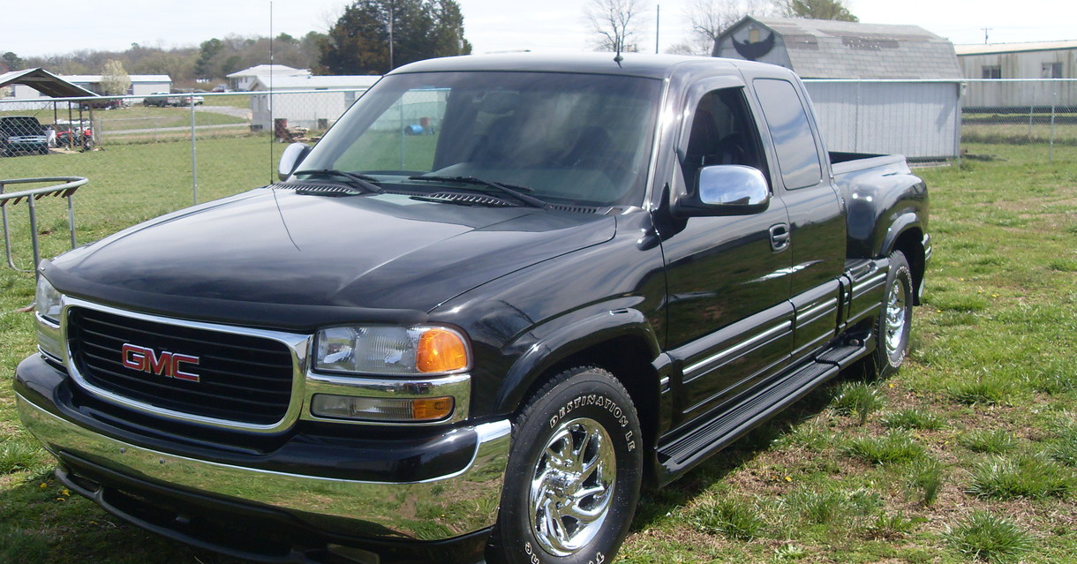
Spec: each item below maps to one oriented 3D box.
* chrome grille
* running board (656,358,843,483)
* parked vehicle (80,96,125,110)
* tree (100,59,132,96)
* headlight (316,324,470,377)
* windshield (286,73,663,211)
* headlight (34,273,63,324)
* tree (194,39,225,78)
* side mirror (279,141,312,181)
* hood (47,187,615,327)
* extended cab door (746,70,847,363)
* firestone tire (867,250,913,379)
[{"bbox_3d":[-1.086,0.237,3.393,1.030,0.300,0.110,7,11,32],"label":"chrome grille"},{"bbox_3d":[0.895,0.549,4.885,0.200,0.110,1.820,7,11,32],"label":"running board"},{"bbox_3d":[-42.472,-17.564,112.000,4.800,1.500,1.800,-2,9,-11],"label":"parked vehicle"},{"bbox_3d":[-40.449,-19.317,110.000,3.037,3.712,2.885,1,9,0],"label":"tree"},{"bbox_3d":[-0.373,0.175,2.983,0.395,0.135,0.170,4,10,19],"label":"headlight"},{"bbox_3d":[-0.271,-0.569,4.543,1.660,0.160,0.800,7,52,32],"label":"windshield"},{"bbox_3d":[-1.617,0.046,3.892,0.320,0.140,0.270,7,11,32],"label":"headlight"},{"bbox_3d":[-62.845,-42.178,220.000,6.000,9.500,6.000,0,9,0],"label":"tree"},{"bbox_3d":[-1.039,-0.531,5.039,0.260,0.180,0.130,7,11,31],"label":"side mirror"},{"bbox_3d":[-0.703,-0.119,3.738,1.550,0.280,1.260,7,11,31],"label":"hood"},{"bbox_3d":[1.140,-0.328,5.143,0.290,1.240,0.780,7,11,31],"label":"extended cab door"},{"bbox_3d":[1.988,0.180,6.793,0.260,0.770,0.770,7,11,32],"label":"firestone tire"}]

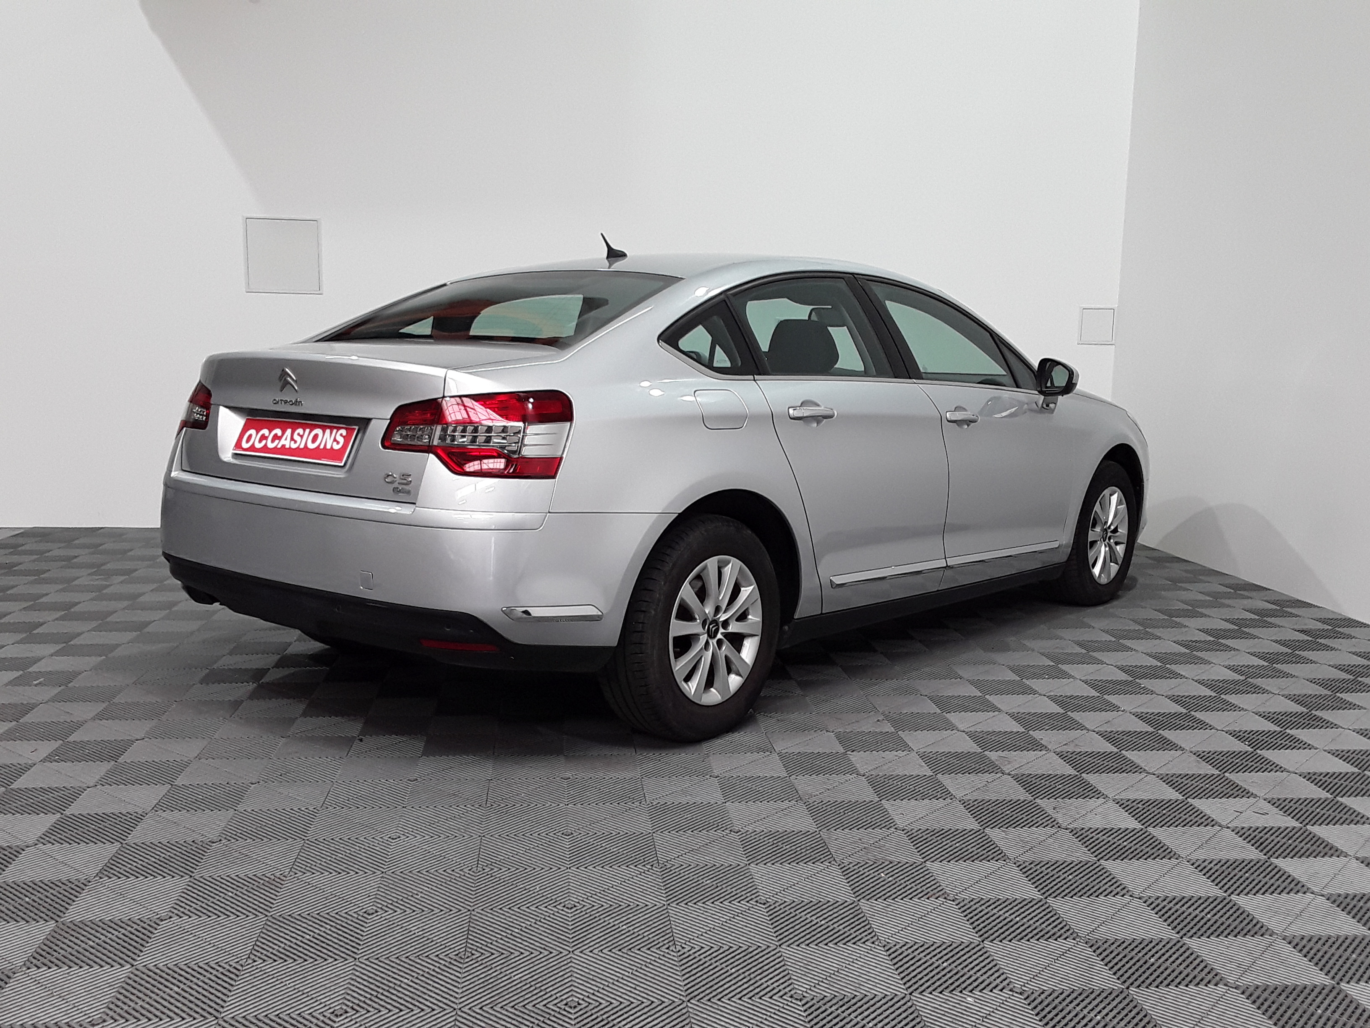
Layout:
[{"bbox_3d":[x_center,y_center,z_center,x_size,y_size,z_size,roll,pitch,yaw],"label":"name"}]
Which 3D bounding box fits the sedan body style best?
[{"bbox_3d":[0.370,-0.280,4.570,1.900,1.460,4.720,8,10,40],"label":"sedan body style"}]

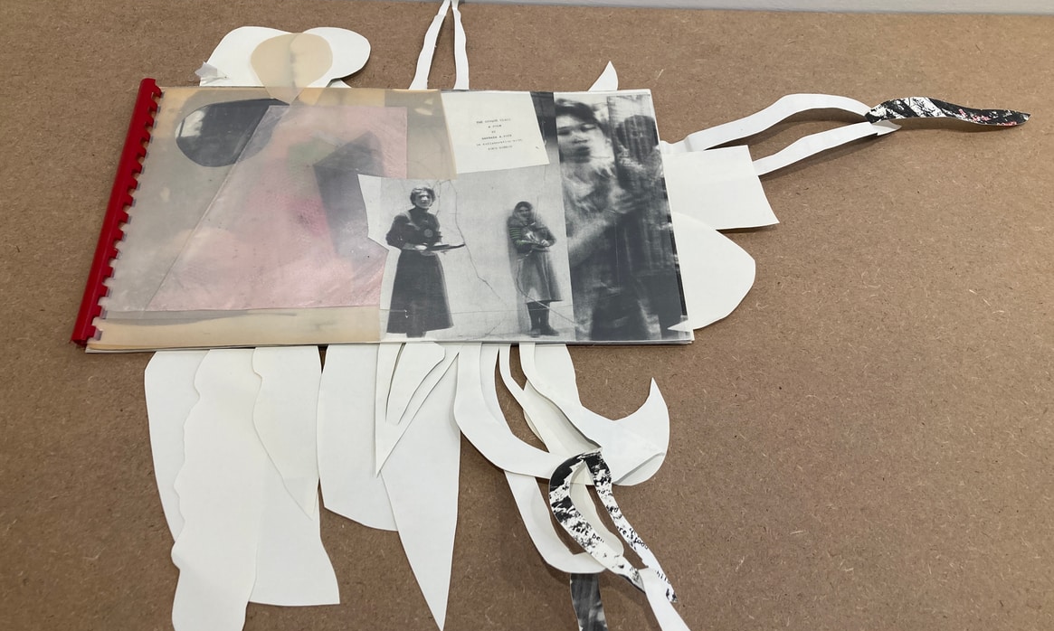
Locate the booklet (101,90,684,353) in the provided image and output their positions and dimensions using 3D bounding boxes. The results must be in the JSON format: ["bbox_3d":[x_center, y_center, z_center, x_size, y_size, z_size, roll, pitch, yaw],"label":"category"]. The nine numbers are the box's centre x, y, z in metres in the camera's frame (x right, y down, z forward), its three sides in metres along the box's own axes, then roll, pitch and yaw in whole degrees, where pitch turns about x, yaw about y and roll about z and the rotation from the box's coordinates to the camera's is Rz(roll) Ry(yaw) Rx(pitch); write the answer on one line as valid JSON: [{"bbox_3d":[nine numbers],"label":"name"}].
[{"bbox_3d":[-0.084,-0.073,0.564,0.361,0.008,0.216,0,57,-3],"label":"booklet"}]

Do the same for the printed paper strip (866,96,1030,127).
[{"bbox_3d":[0.311,-0.150,0.629,0.131,0.013,0.020,-4,58,-5],"label":"printed paper strip"}]

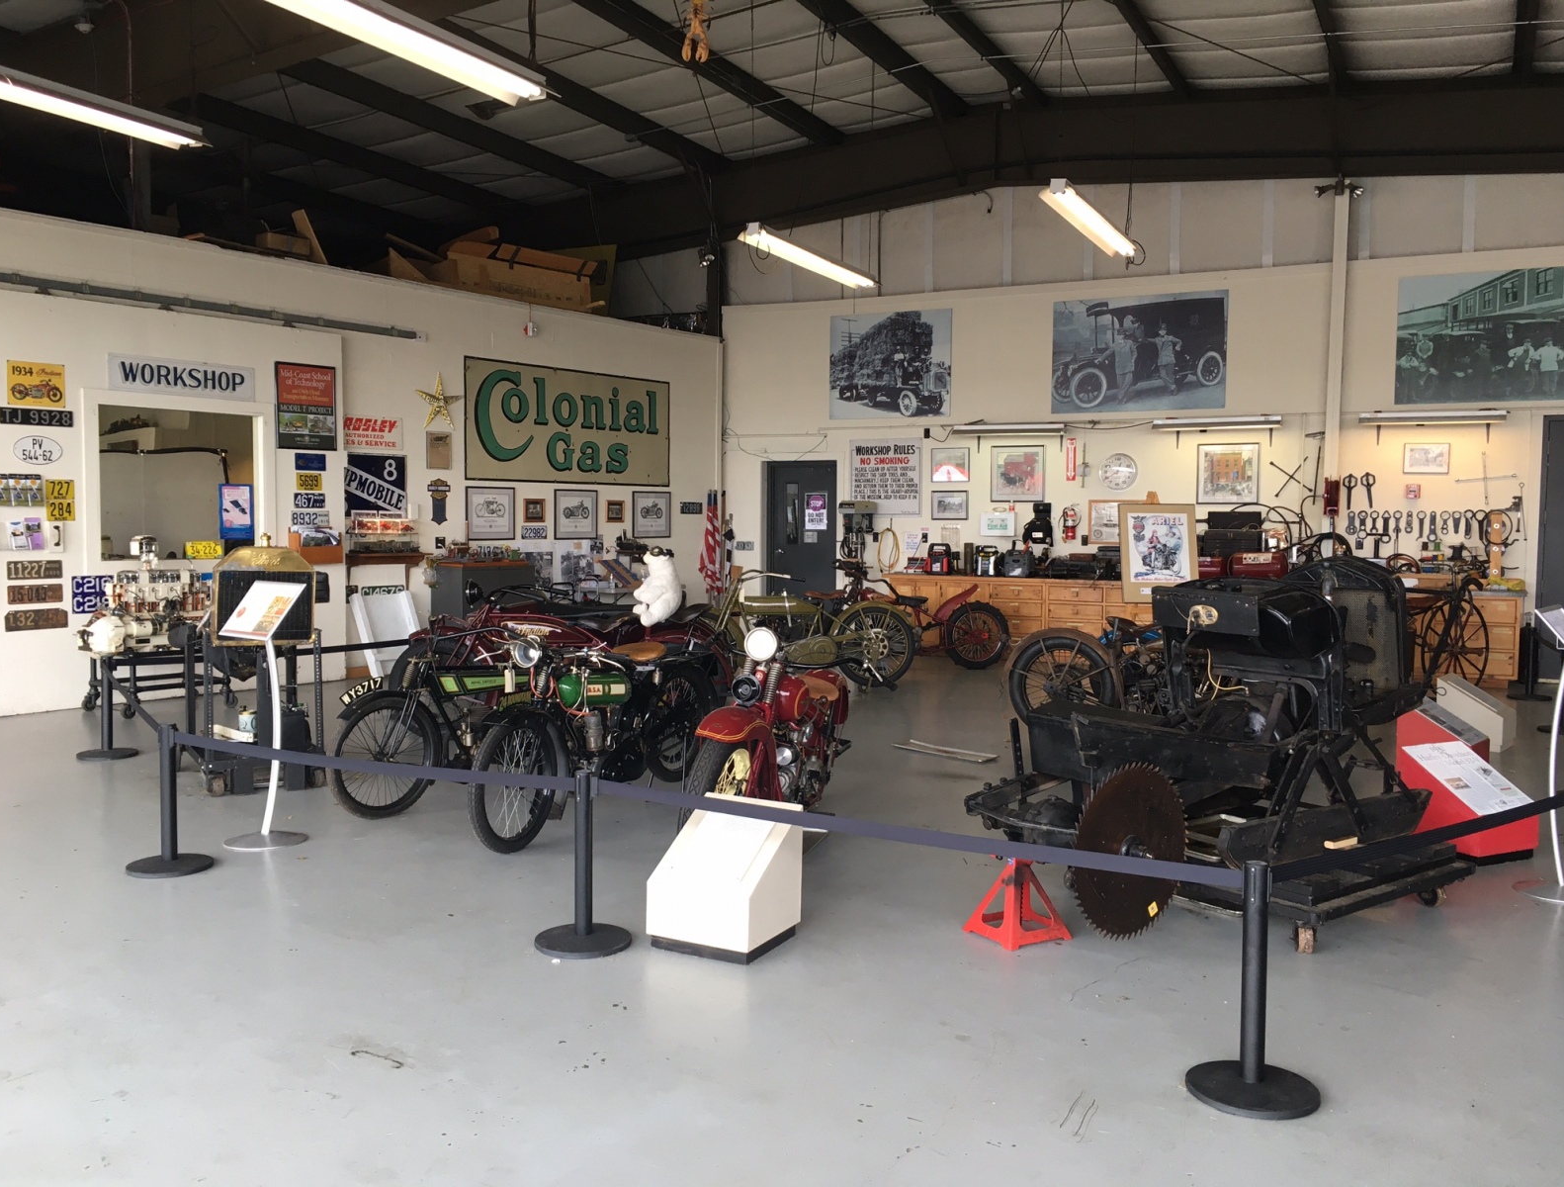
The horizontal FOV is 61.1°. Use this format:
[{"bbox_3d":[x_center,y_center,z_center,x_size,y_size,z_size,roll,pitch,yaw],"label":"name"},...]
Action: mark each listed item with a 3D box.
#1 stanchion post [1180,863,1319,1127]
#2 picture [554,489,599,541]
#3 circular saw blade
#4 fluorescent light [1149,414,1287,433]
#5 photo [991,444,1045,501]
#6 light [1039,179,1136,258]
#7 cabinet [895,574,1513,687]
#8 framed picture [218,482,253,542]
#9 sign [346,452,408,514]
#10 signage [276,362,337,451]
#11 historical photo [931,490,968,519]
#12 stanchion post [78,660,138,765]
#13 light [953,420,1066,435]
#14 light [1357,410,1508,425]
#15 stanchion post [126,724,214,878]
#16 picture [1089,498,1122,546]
[{"bbox_3d":[1.224,0.993,3.429,0.335,0.603,0.335,2,4,28],"label":"stanchion post"},{"bbox_3d":[-2.176,-0.826,13.993,0.030,0.513,0.623,3,4,37],"label":"picture"},{"bbox_3d":[1.149,0.844,4.350,0.580,0.580,0.020,-2,4,-37],"label":"circular saw blade"},{"bbox_3d":[4.339,-1.675,13.197,1.222,0.115,0.180,2,4,27],"label":"fluorescent light"},{"bbox_3d":[2.642,-1.339,14.838,0.607,0.625,0.030,2,4,26],"label":"photo"},{"bbox_3d":[2.595,-3.096,10.982,0.285,0.130,2.450,2,4,26],"label":"light"},{"bbox_3d":[4.041,0.308,13.576,6.232,0.885,0.800,2,4,28],"label":"cabinet"},{"bbox_3d":[-4.599,-0.688,11.178,0.020,0.470,0.315,3,4,37],"label":"framed picture"},{"bbox_3d":[-3.813,-0.984,12.221,0.020,0.610,0.914,3,4,36],"label":"sign"},{"bbox_3d":[-4.041,-1.578,11.255,0.025,0.714,0.576,3,4,37],"label":"signage"},{"bbox_3d":[1.923,-1.001,15.120,0.449,0.334,0.030,2,4,28],"label":"historical photo"},{"bbox_3d":[-4.158,0.701,8.140,0.335,0.603,0.335,2,4,28],"label":"stanchion post"},{"bbox_3d":[2.495,-1.802,14.581,1.260,0.120,0.240,2,4,27],"label":"light"},{"bbox_3d":[6.309,-1.696,12.837,1.250,0.110,0.200,2,4,26],"label":"light"},{"bbox_3d":[-2.568,0.853,5.552,0.338,0.585,0.338,-1,4,-25],"label":"stanchion post"},{"bbox_3d":[3.529,-0.739,13.787,0.663,0.458,0.025,2,4,27],"label":"picture"}]

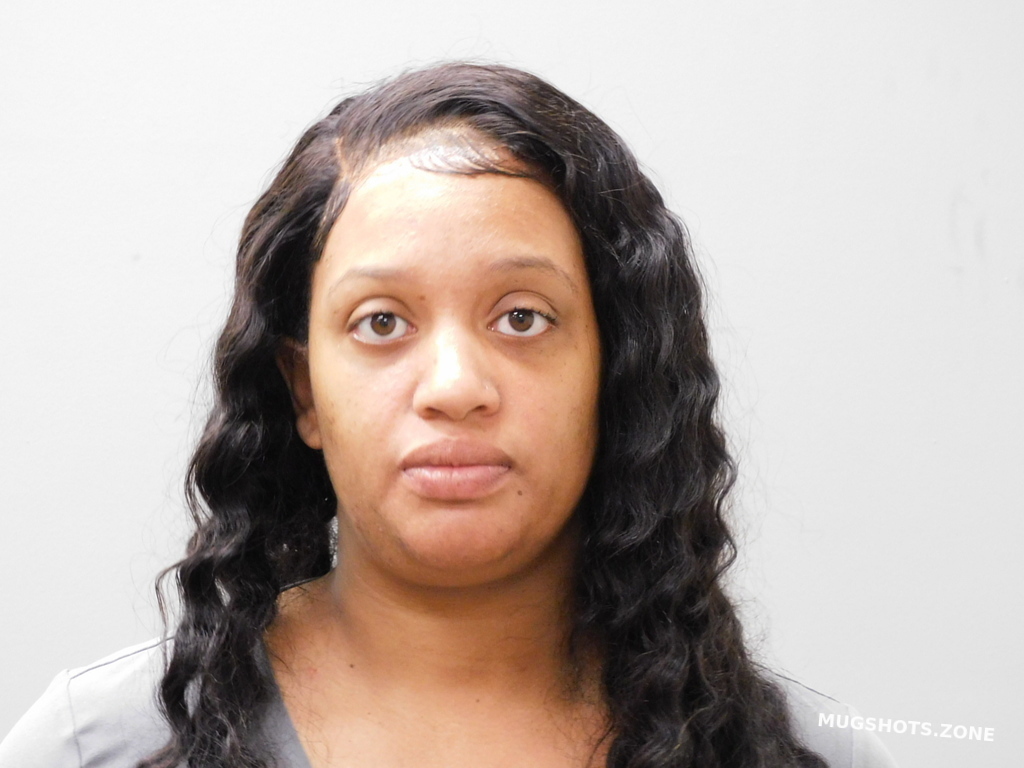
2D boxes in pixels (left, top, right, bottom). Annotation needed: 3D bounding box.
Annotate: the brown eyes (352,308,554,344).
[{"bbox_3d":[-0.027,-0.026,2.030,0.093,0.017,0.022,-1,0,-4],"label":"brown eyes"}]

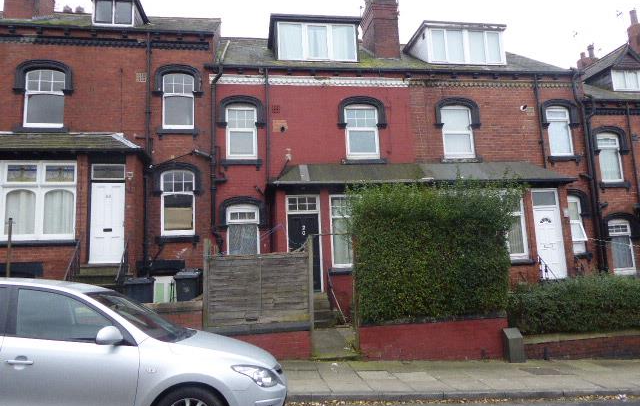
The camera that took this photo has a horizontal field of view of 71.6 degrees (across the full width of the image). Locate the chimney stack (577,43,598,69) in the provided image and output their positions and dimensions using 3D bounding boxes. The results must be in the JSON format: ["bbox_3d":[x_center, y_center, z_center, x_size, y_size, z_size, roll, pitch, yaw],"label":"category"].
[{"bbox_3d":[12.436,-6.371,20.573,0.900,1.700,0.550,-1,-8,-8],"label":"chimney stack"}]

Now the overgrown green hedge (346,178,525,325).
[{"bbox_3d":[2.133,0.945,8.551,3.030,2.500,0.900,-1,-8,-8],"label":"overgrown green hedge"}]

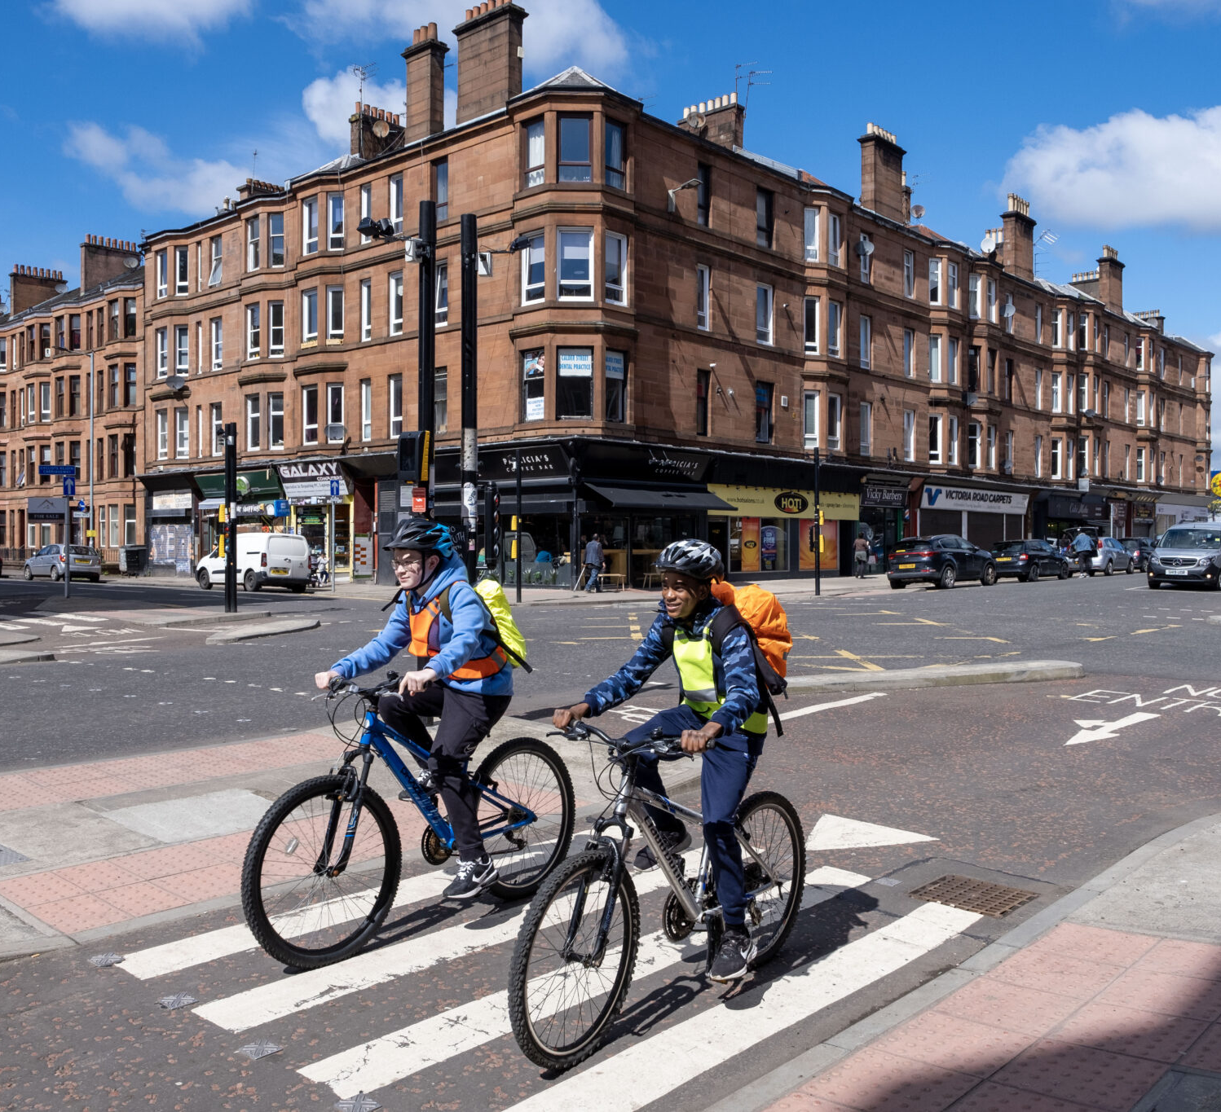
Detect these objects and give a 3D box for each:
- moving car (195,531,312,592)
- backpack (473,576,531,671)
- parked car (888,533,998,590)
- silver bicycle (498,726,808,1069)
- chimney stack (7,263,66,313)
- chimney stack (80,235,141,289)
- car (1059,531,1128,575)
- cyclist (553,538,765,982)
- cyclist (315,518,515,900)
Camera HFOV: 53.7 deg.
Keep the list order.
[{"bbox_3d":[-11.470,0.200,38.600,4.380,1.810,1.820,0,0,42],"label":"moving car"},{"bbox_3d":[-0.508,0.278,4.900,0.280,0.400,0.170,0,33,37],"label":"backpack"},{"bbox_3d":[10.500,0.150,38.000,1.860,1.640,4.480,0,0,41],"label":"parked car"},{"bbox_3d":[0.236,1.066,4.160,0.620,1.030,1.700,3,2,39],"label":"silver bicycle"},{"bbox_3d":[-34.332,-15.632,72.572,0.750,3.050,3.150,0,0,43],"label":"chimney stack"},{"bbox_3d":[-27.283,-15.675,66.051,0.750,3.050,3.150,0,0,43],"label":"chimney stack"},{"bbox_3d":[19.550,0.010,48.200,1.800,1.500,4.250,1,1,41],"label":"car"},{"bbox_3d":[0.275,0.707,4.170,0.620,1.520,0.720,3,2,39],"label":"cyclist"},{"bbox_3d":[-0.761,0.617,4.905,0.620,1.540,0.750,-3,-2,40],"label":"cyclist"}]

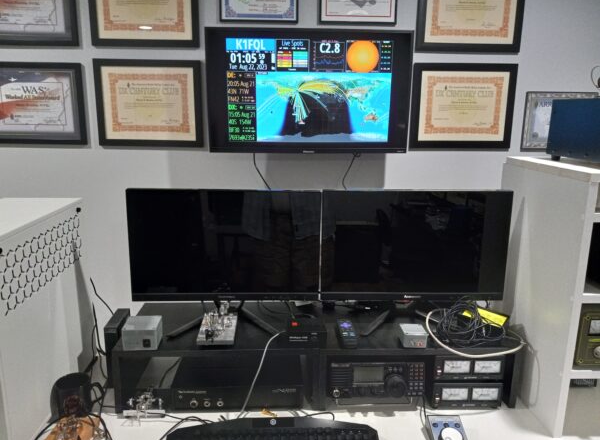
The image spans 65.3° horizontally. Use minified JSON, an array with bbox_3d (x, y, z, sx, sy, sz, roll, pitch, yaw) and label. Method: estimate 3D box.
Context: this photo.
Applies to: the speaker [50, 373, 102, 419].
[{"bbox_3d":[-0.540,0.437,1.156,0.113,0.085,0.083,0,13,-2],"label":"speaker"}]

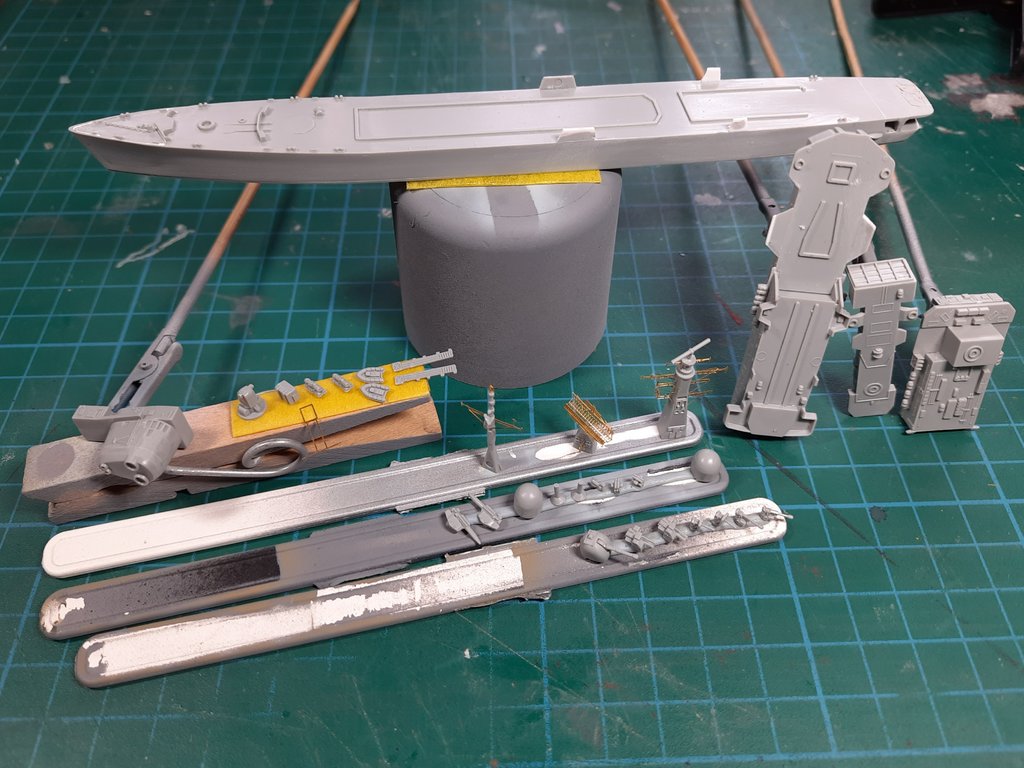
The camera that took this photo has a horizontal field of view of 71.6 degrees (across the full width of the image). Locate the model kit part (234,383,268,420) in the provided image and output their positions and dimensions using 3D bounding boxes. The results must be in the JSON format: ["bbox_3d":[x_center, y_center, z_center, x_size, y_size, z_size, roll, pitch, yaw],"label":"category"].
[{"bbox_3d":[-0.054,0.003,0.145,0.006,0.006,0.006,21,56,20],"label":"model kit part"}]

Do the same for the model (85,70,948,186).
[{"bbox_3d":[0.001,-0.054,0.149,0.176,0.013,0.021,-4,52,-4],"label":"model"}]

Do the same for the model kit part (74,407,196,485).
[{"bbox_3d":[-0.075,0.012,0.138,0.021,0.010,0.013,0,47,-3],"label":"model kit part"}]

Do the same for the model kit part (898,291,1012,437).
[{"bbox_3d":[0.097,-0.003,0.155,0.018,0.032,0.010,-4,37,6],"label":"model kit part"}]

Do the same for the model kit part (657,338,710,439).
[{"bbox_3d":[0.035,0.002,0.150,0.009,0.027,0.006,-5,52,-5],"label":"model kit part"}]

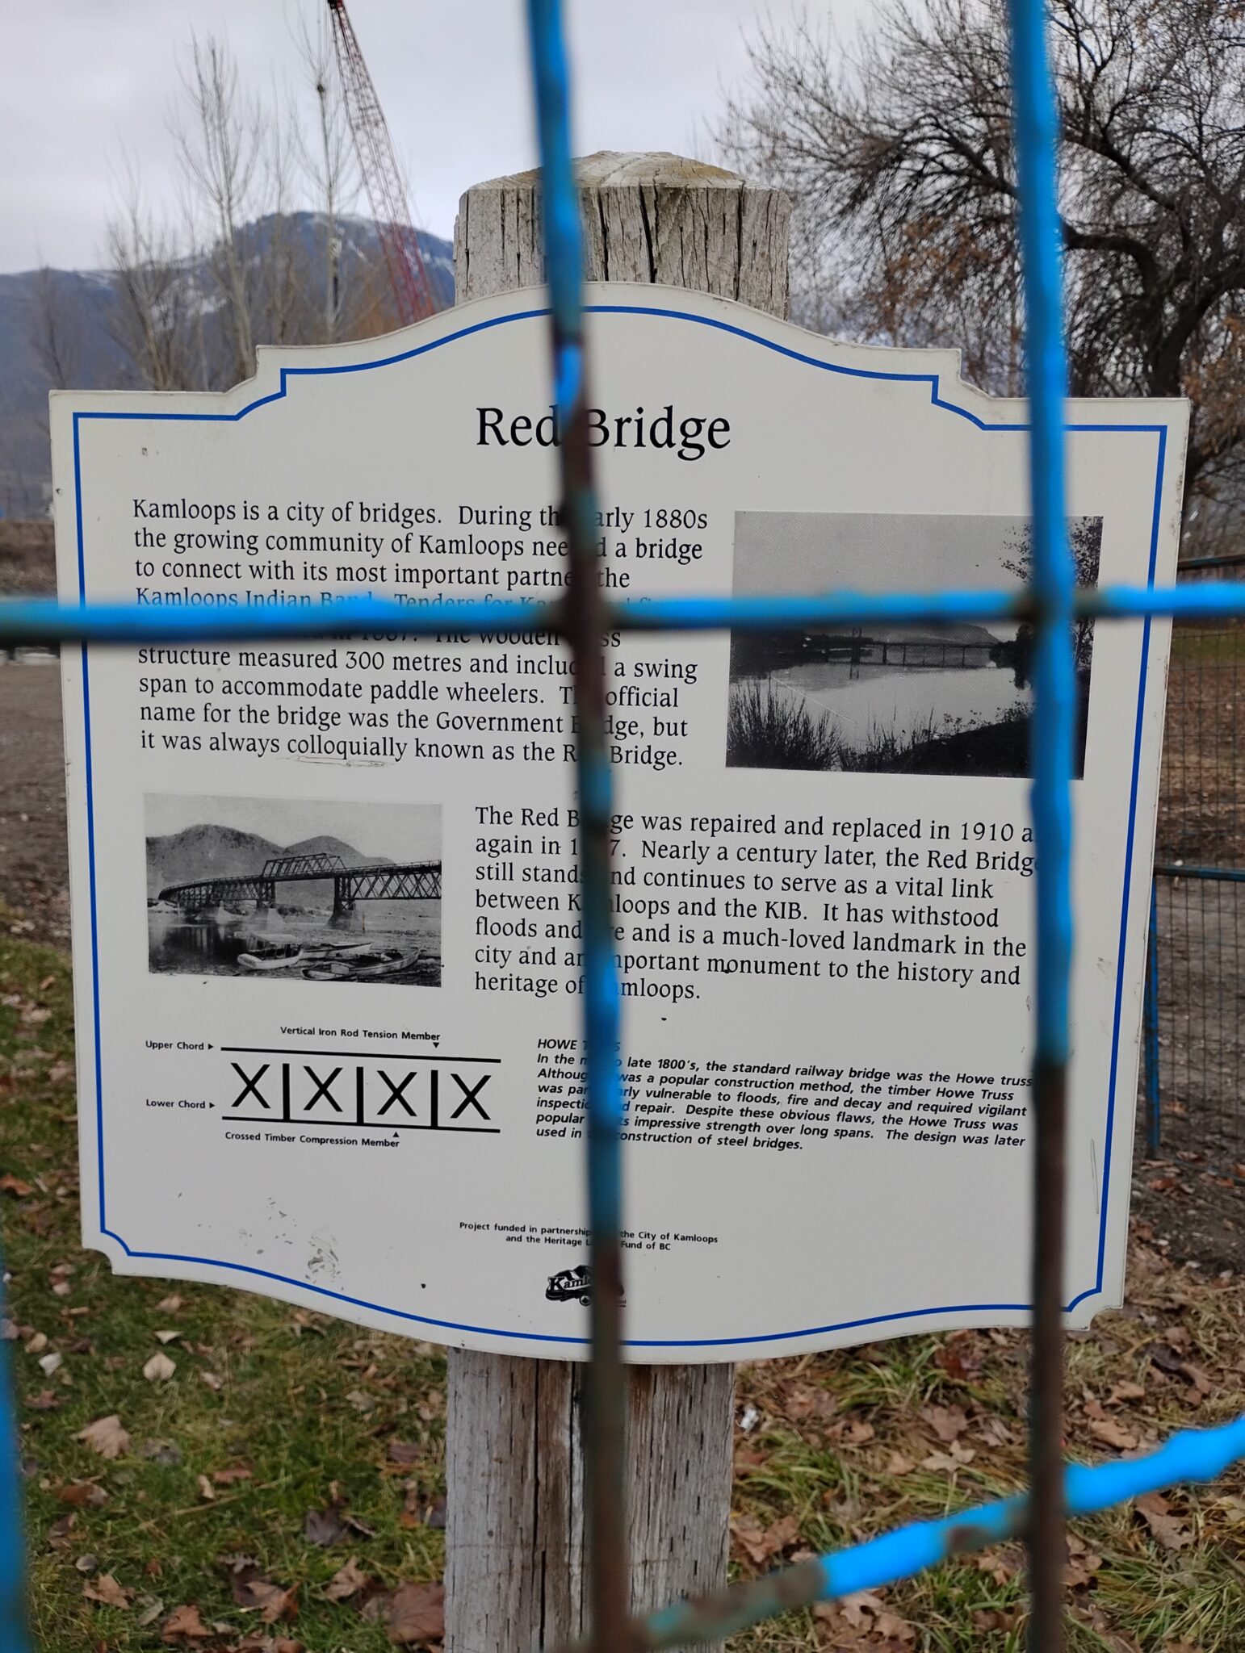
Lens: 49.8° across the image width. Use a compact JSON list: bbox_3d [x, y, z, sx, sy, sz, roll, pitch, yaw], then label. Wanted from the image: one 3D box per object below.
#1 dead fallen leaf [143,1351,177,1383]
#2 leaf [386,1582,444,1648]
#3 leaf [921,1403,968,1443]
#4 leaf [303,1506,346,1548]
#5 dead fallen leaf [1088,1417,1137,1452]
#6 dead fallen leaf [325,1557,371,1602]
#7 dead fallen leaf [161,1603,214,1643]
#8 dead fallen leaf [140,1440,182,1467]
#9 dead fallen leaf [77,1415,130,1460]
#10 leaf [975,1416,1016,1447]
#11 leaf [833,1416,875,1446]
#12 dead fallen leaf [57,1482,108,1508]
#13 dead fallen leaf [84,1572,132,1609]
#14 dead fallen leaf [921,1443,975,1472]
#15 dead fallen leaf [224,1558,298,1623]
[{"bbox_3d":[-0.991,1.157,2.868,0.068,0.028,0.060,-4,9,-20],"label":"dead fallen leaf"},{"bbox_3d":[-0.306,1.213,2.066,0.120,0.030,0.105,-1,9,-9],"label":"leaf"},{"bbox_3d":[0.618,1.142,2.565,0.092,0.028,0.085,3,9,15],"label":"leaf"},{"bbox_3d":[-0.503,1.182,2.266,0.071,0.030,0.070,-2,9,-13],"label":"leaf"},{"bbox_3d":[0.948,1.177,2.591,0.090,0.030,0.055,3,9,21],"label":"dead fallen leaf"},{"bbox_3d":[-0.454,1.244,2.213,0.077,0.028,0.065,-2,8,-13],"label":"dead fallen leaf"},{"bbox_3d":[-0.687,1.260,2.119,0.080,0.030,0.055,-3,8,-20],"label":"dead fallen leaf"},{"bbox_3d":[-0.883,1.200,2.565,0.079,0.025,0.050,-4,9,-20],"label":"dead fallen leaf"},{"bbox_3d":[-0.974,1.144,2.510,0.093,0.025,0.100,-3,9,-22],"label":"dead fallen leaf"},{"bbox_3d":[0.708,1.149,2.544,0.076,0.022,0.062,3,9,17],"label":"leaf"},{"bbox_3d":[0.440,1.147,2.541,0.079,0.025,0.062,2,9,11],"label":"leaf"},{"bbox_3d":[-0.984,1.219,2.442,0.086,0.025,0.047,-4,9,-24],"label":"dead fallen leaf"},{"bbox_3d":[-0.843,1.253,2.196,0.077,0.023,0.055,-4,9,-23],"label":"dead fallen leaf"},{"bbox_3d":[0.600,1.162,2.464,0.099,0.020,0.062,3,9,15],"label":"dead fallen leaf"},{"bbox_3d":[-0.591,1.246,2.187,0.113,0.035,0.088,-3,8,-17],"label":"dead fallen leaf"}]

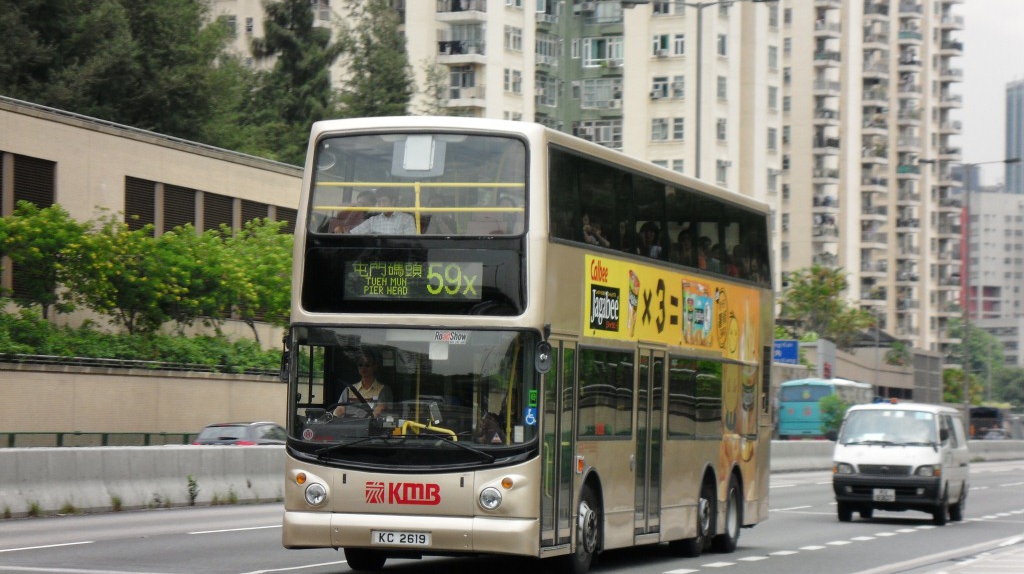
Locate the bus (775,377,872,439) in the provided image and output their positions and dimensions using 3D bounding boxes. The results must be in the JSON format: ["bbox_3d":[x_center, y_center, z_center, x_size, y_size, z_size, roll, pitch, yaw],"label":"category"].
[{"bbox_3d":[14.386,6.235,161.544,2.500,3.600,11.500,0,-2,14],"label":"bus"}]

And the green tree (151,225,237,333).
[{"bbox_3d":[-9.763,-0.108,109.500,2.900,3.700,2.900,0,-2,14],"label":"green tree"}]

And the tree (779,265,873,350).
[{"bbox_3d":[20.489,1.536,232.000,6.400,6.000,6.000,1,-2,0],"label":"tree"}]

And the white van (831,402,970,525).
[{"bbox_3d":[6.363,2.821,57.364,1.690,1.940,4.600,1,-2,13],"label":"white van"}]

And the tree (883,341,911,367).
[{"bbox_3d":[27.438,4.792,252.000,2.000,1.900,2.000,1,-2,0],"label":"tree"}]

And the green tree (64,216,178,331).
[{"bbox_3d":[-11.447,-0.232,103.000,3.300,3.800,3.400,1,-2,0],"label":"green tree"}]

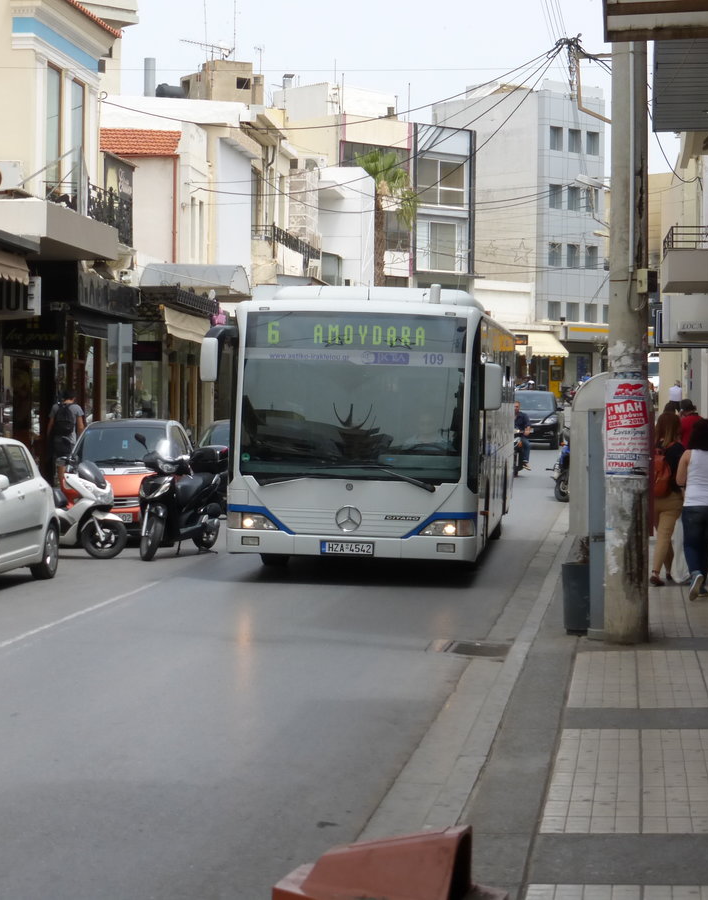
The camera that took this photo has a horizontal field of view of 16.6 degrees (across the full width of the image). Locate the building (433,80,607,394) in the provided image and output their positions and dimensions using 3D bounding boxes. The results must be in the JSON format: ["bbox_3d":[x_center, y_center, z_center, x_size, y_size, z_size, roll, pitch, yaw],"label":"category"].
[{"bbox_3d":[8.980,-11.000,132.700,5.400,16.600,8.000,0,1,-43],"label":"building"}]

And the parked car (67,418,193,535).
[{"bbox_3d":[-2.830,0.410,30.800,1.530,1.545,2.600,0,1,5],"label":"parked car"}]

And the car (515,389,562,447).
[{"bbox_3d":[4.550,-0.780,63.600,1.740,1.500,4.100,1,2,7],"label":"car"}]

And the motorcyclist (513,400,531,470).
[{"bbox_3d":[3.330,-0.285,49.500,0.650,1.420,0.850,1,1,7],"label":"motorcyclist"}]

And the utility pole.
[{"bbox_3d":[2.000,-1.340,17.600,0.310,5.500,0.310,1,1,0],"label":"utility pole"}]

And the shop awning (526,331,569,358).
[{"bbox_3d":[8.350,-4.750,109.000,2.600,1.300,1.400,1,0,-25],"label":"shop awning"}]

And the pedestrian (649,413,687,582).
[{"bbox_3d":[3.050,0.469,23.700,0.500,1.680,0.520,1,1,18],"label":"pedestrian"}]

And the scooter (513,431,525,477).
[{"bbox_3d":[3.360,-0.020,52.800,0.720,1.120,1.900,1,2,6],"label":"scooter"}]

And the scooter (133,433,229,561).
[{"bbox_3d":[-1.960,0.540,28.300,0.780,1.380,2.080,1,1,27],"label":"scooter"}]

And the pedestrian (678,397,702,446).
[{"bbox_3d":[4.140,0.240,30.000,0.520,1.730,0.420,1,1,0],"label":"pedestrian"}]

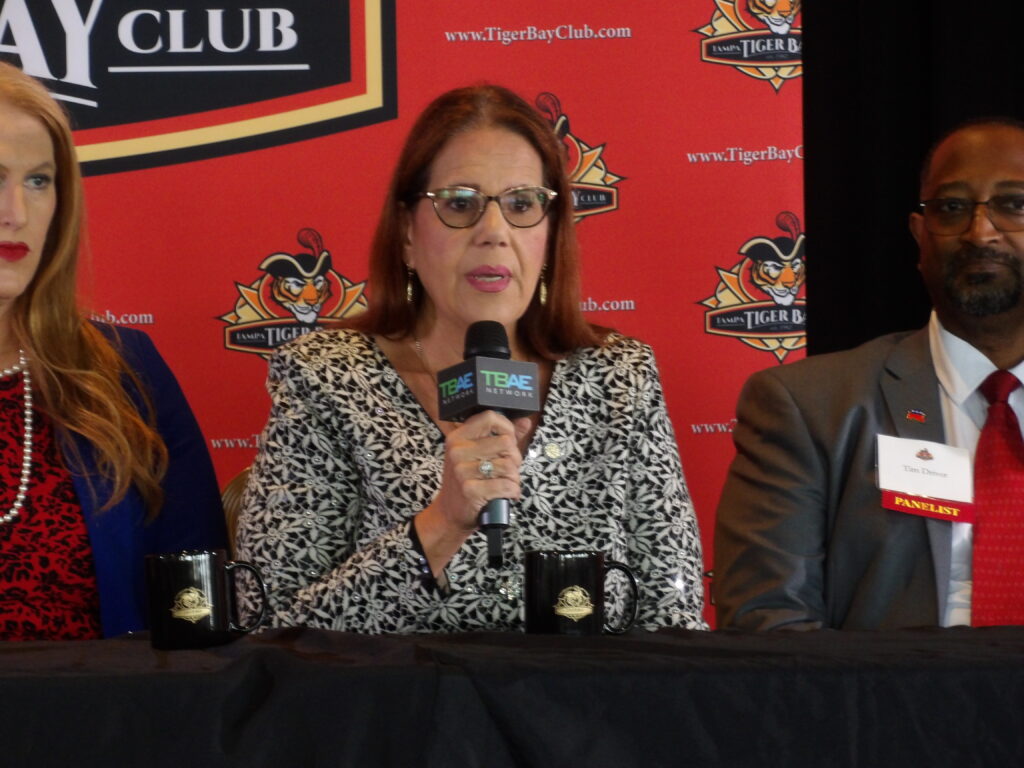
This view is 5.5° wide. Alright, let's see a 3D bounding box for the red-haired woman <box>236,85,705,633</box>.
[{"bbox_3d":[-0.045,0.330,11.250,0.530,1.290,0.720,0,-1,-13],"label":"red-haired woman"}]

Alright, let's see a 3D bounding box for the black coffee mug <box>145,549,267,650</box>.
[{"bbox_3d":[-0.310,0.219,10.900,0.121,0.097,0.083,-4,-1,3],"label":"black coffee mug"}]

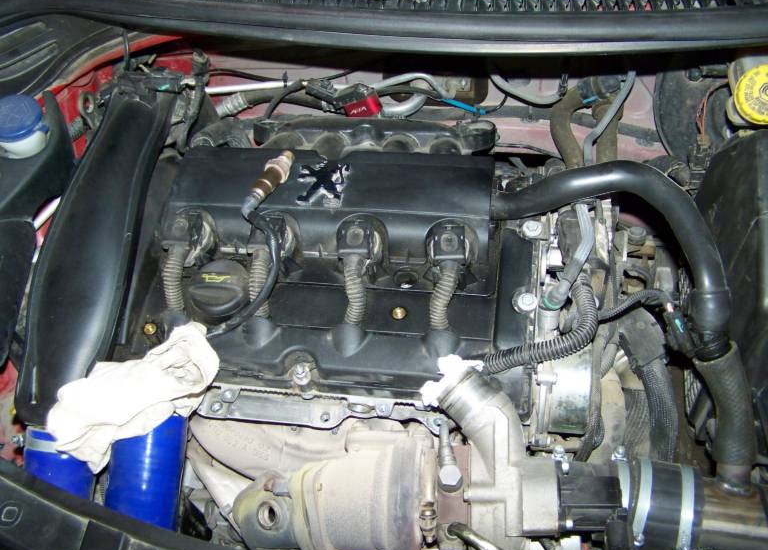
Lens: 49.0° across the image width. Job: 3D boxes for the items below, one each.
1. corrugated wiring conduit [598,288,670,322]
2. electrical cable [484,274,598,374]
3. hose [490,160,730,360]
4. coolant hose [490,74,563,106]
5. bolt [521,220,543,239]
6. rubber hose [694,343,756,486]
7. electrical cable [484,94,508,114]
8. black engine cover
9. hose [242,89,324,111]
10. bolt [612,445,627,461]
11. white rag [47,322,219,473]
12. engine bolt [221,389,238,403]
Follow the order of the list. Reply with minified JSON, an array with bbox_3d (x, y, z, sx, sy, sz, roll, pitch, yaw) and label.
[{"bbox_3d":[0.244,0.027,0.817,0.074,0.032,0.028,0,53,0],"label":"corrugated wiring conduit"},{"bbox_3d":[0.146,0.045,0.802,0.121,0.037,0.100,0,53,0],"label":"electrical cable"},{"bbox_3d":[0.199,-0.015,0.765,0.205,0.070,0.165,3,63,9],"label":"hose"},{"bbox_3d":[0.161,-0.209,0.950,0.083,0.035,0.018,3,63,9],"label":"coolant hose"},{"bbox_3d":[0.143,-0.044,0.815,0.020,0.015,0.020,-2,60,2],"label":"bolt"},{"bbox_3d":[0.315,0.130,0.769,0.043,0.139,0.040,-10,16,13],"label":"rubber hose"},{"bbox_3d":[0.126,-0.191,0.935,0.027,0.020,0.012,3,63,9],"label":"electrical cable"},{"bbox_3d":[-0.029,-0.001,0.800,0.340,0.090,0.225,3,63,9],"label":"black engine cover"},{"bbox_3d":[-0.112,-0.195,0.930,0.090,0.024,0.020,3,63,9],"label":"hose"},{"bbox_3d":[0.219,0.166,0.785,0.013,0.014,0.013,0,53,0],"label":"bolt"},{"bbox_3d":[-0.214,0.107,0.752,0.151,0.076,0.080,-34,60,-23],"label":"white rag"},{"bbox_3d":[-0.144,0.113,0.785,0.016,0.011,0.016,4,73,6],"label":"engine bolt"}]

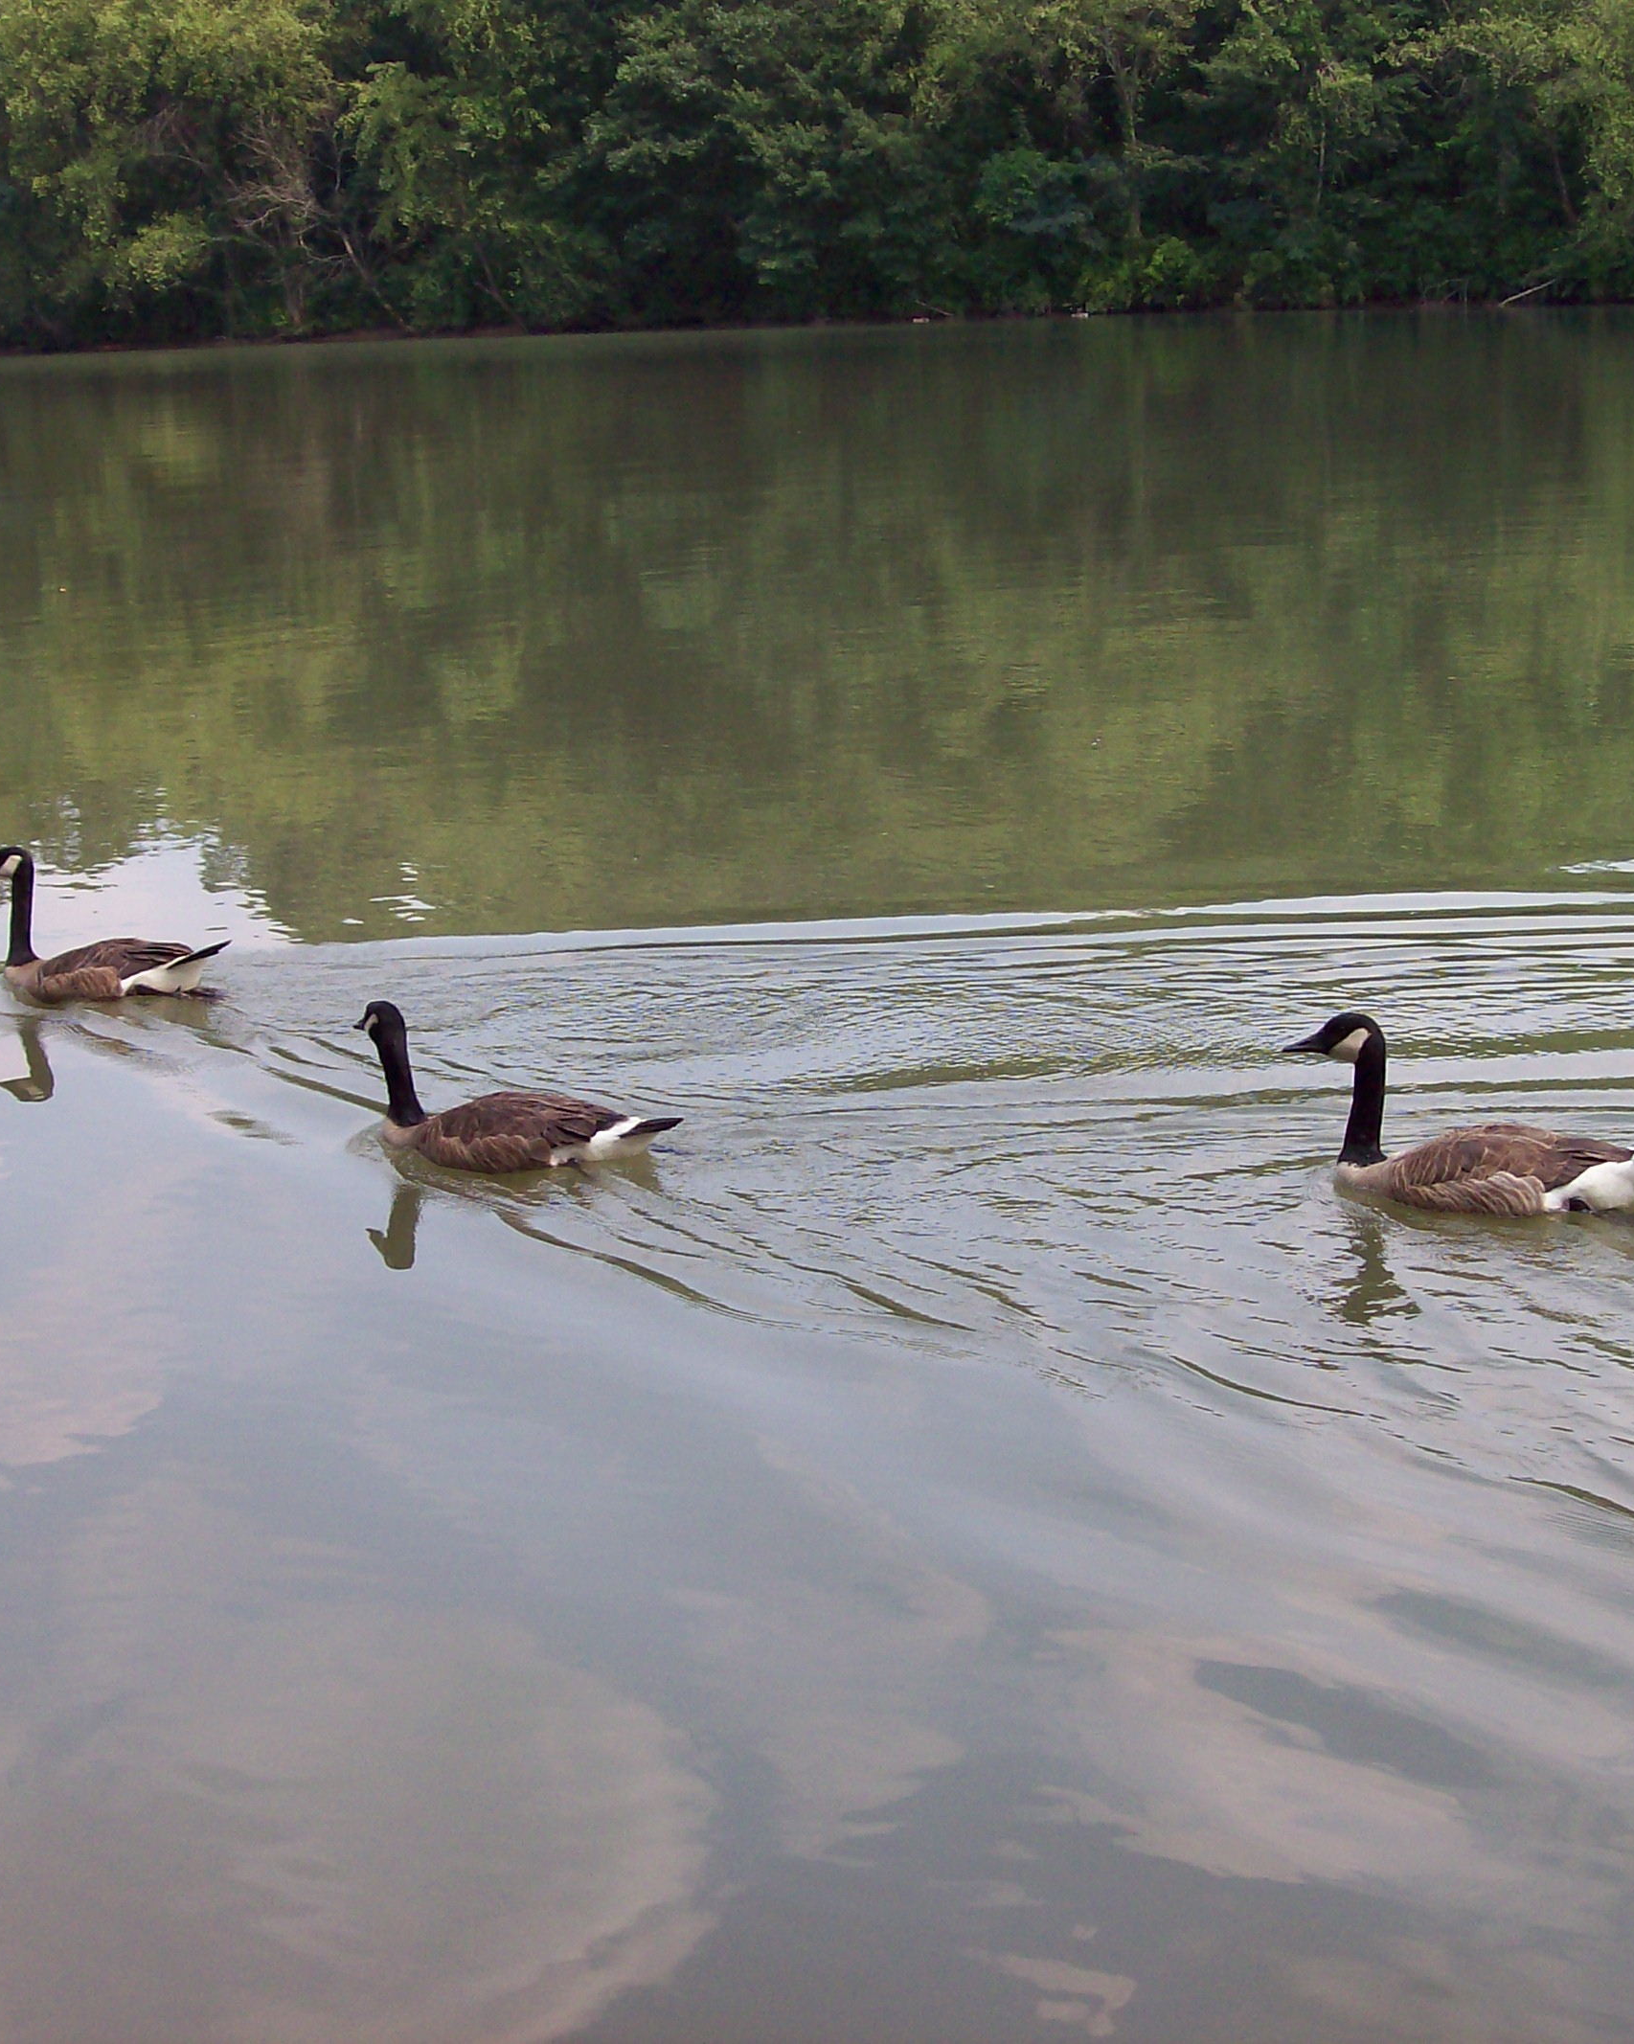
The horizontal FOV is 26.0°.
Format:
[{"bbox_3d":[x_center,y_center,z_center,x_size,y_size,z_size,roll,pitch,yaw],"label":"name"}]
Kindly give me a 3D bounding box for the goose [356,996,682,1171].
[{"bbox_3d":[-0.551,0.129,6.541,0.630,0.334,0.227,2,13,16],"label":"goose"}]

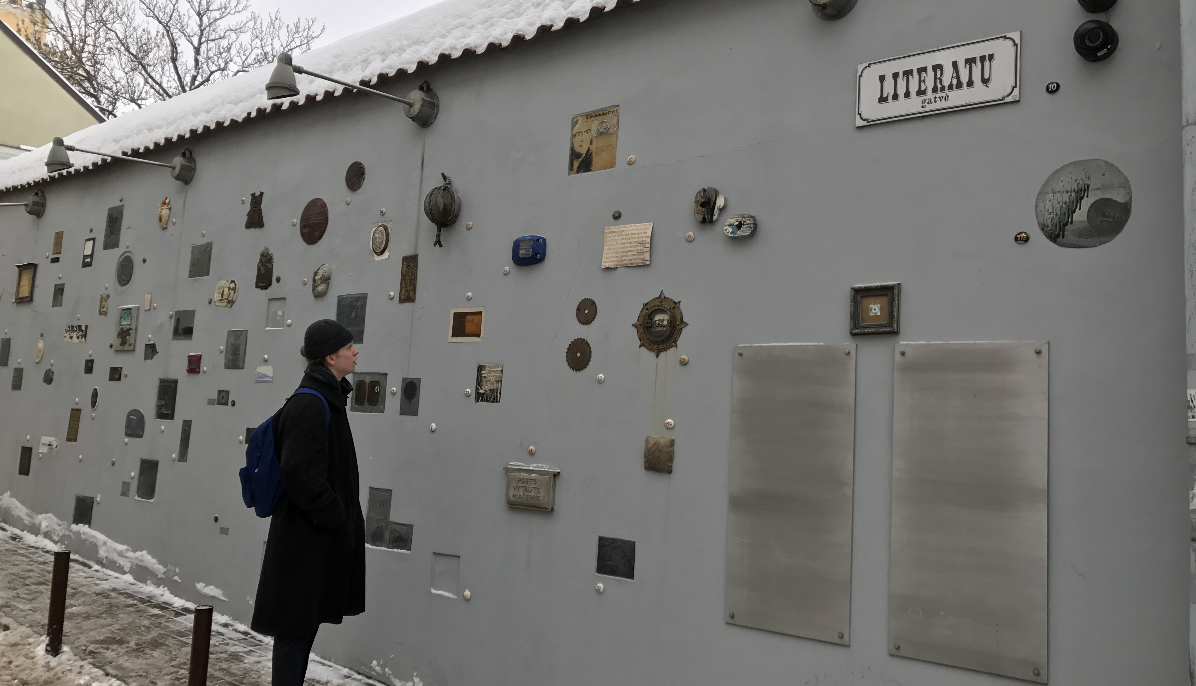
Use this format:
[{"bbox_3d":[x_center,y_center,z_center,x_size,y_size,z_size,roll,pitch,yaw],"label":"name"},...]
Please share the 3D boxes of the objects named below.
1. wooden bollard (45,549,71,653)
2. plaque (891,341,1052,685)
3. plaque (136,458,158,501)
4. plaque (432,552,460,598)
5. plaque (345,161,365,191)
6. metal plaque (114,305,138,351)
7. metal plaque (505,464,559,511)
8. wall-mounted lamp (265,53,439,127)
[{"bbox_3d":[-2.904,1.396,5.205,0.076,0.542,0.076,-1,-6,38],"label":"wooden bollard"},{"bbox_3d":[1.288,0.561,3.386,0.534,1.130,0.012,-1,-6,38],"label":"plaque"},{"bbox_3d":[-3.217,0.974,6.889,0.256,0.284,0.020,-1,-6,38],"label":"plaque"},{"bbox_3d":[-0.758,1.155,4.812,0.196,0.200,0.020,-1,-7,38],"label":"plaque"},{"bbox_3d":[-1.366,-0.943,5.485,0.176,0.168,0.025,-1,-6,38],"label":"plaque"},{"bbox_3d":[-3.373,-0.096,6.957,0.294,0.317,0.030,-1,-6,38],"label":"metal plaque"},{"bbox_3d":[-0.313,0.678,4.502,0.300,0.175,0.045,-1,-7,38],"label":"metal plaque"},{"bbox_3d":[-1.231,-1.260,4.871,0.220,0.310,0.870,-2,-7,45],"label":"wall-mounted lamp"}]

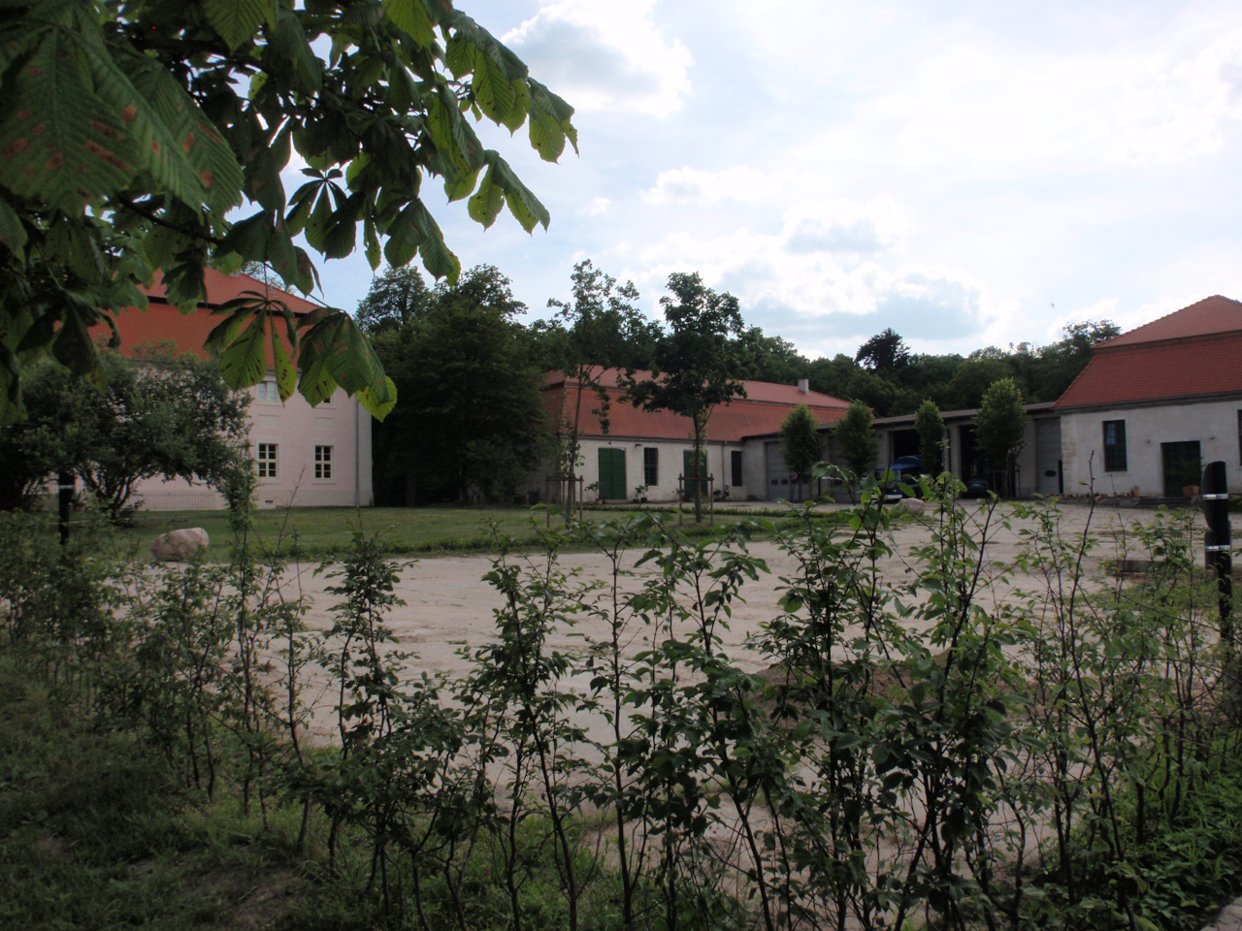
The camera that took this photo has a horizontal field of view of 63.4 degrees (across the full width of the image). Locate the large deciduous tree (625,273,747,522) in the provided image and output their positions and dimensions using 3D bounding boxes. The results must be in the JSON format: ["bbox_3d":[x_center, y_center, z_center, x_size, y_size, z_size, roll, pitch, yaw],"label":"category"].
[{"bbox_3d":[2.217,-2.249,34.000,4.138,8.472,4.138,-1,-3,0],"label":"large deciduous tree"}]

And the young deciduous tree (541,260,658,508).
[{"bbox_3d":[-0.706,-2.430,34.000,3.941,9.030,3.941,-1,-3,0],"label":"young deciduous tree"}]

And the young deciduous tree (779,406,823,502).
[{"bbox_3d":[11.957,-0.810,67.100,2.851,6.610,2.851,-1,-3,0],"label":"young deciduous tree"}]

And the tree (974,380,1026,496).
[{"bbox_3d":[21.477,-1.481,56.800,2.962,6.857,2.962,-1,-3,0],"label":"tree"}]

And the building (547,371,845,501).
[{"bbox_3d":[5.483,-2.183,79.358,38.500,10.400,13.400,1,-4,-44],"label":"building"}]

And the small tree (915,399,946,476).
[{"bbox_3d":[18.518,-1.003,60.200,1.861,6.076,1.861,-1,-3,0],"label":"small tree"}]

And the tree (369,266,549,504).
[{"bbox_3d":[-9.648,-4.752,60.000,10.778,14.313,10.300,-1,-3,0],"label":"tree"}]

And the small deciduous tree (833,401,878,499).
[{"bbox_3d":[14.928,-0.927,64.000,2.843,6.490,2.843,-1,-3,0],"label":"small deciduous tree"}]

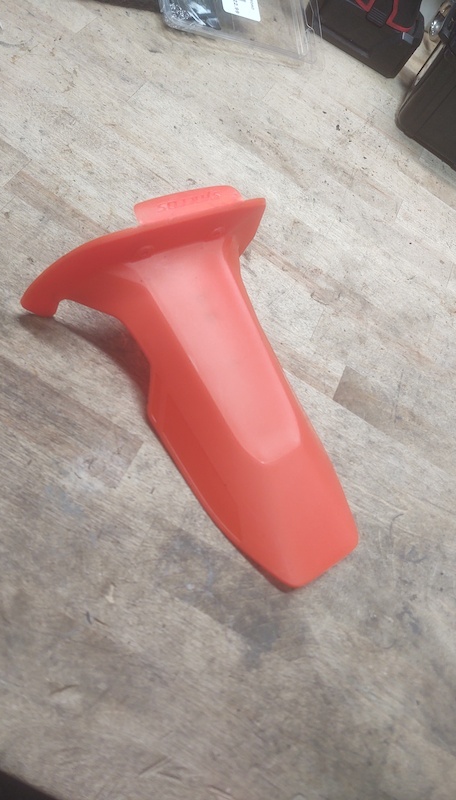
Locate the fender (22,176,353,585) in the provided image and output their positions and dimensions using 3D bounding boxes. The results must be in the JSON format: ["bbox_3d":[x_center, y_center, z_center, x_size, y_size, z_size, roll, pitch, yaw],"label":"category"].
[{"bbox_3d":[0.019,-0.011,0.433,0.206,0.100,0.268,-24,76,-33],"label":"fender"}]

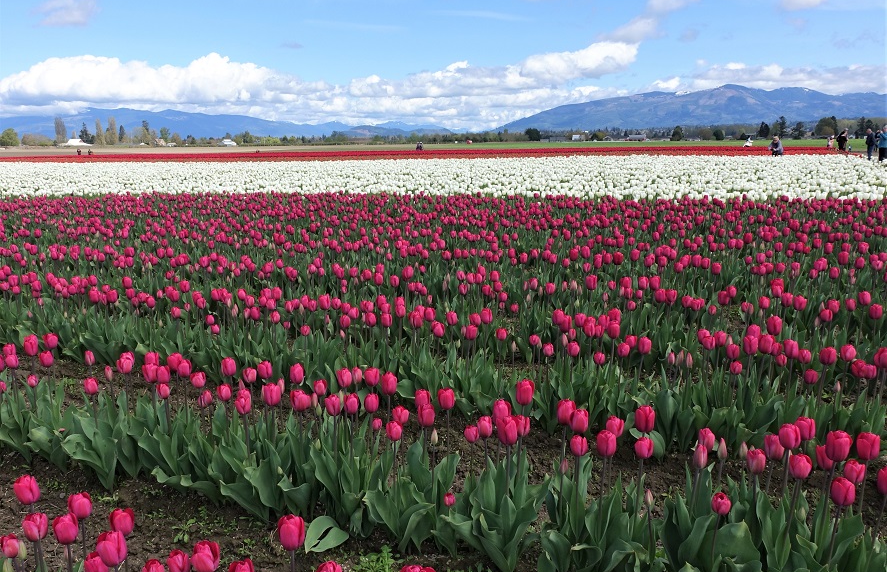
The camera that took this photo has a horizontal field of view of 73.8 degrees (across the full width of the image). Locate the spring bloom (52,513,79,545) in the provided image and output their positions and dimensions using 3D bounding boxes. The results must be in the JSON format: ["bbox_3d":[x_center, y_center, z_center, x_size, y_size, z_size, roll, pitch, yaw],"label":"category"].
[{"bbox_3d":[-0.880,0.567,1.377,0.050,0.076,0.050,-10,17,-35],"label":"spring bloom"}]

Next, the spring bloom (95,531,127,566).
[{"bbox_3d":[-0.665,0.529,1.188,0.061,0.074,0.061,-10,16,-32],"label":"spring bloom"}]

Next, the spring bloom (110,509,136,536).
[{"bbox_3d":[-0.741,0.546,1.363,0.056,0.065,0.056,-9,16,-31],"label":"spring bloom"}]

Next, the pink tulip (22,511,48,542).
[{"bbox_3d":[-0.969,0.573,1.403,0.050,0.070,0.050,-11,17,-37],"label":"pink tulip"}]

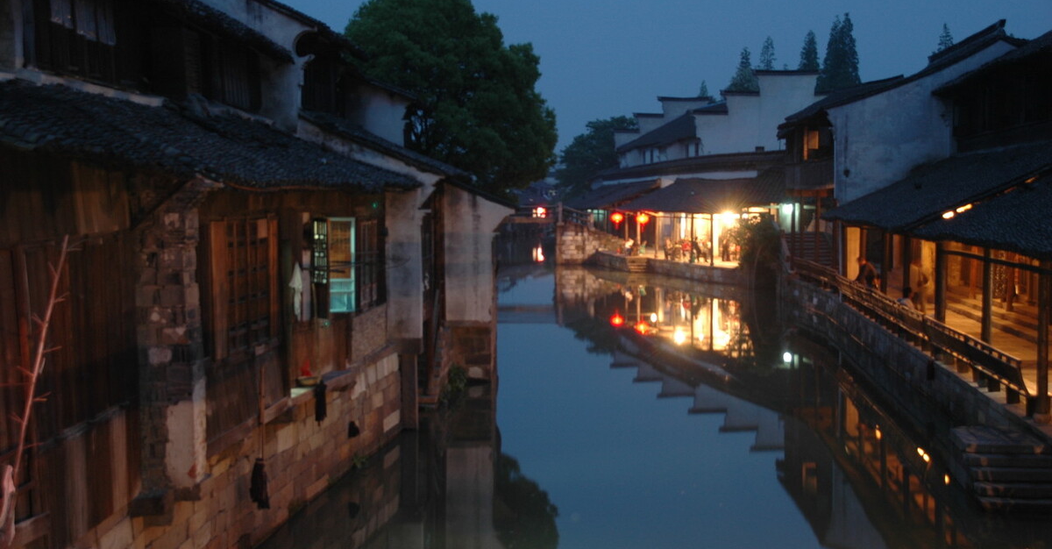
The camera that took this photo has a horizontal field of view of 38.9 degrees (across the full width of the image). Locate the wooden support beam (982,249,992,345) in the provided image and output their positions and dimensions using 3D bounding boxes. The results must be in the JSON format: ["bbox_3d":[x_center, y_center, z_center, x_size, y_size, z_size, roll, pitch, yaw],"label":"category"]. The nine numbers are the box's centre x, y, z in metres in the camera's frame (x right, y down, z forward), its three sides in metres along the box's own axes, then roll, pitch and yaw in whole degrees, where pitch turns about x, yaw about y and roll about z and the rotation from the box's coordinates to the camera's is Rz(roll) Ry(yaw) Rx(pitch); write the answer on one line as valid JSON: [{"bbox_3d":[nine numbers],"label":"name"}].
[{"bbox_3d":[7.356,0.581,23.800,0.160,2.200,0.160,0,3,6],"label":"wooden support beam"}]

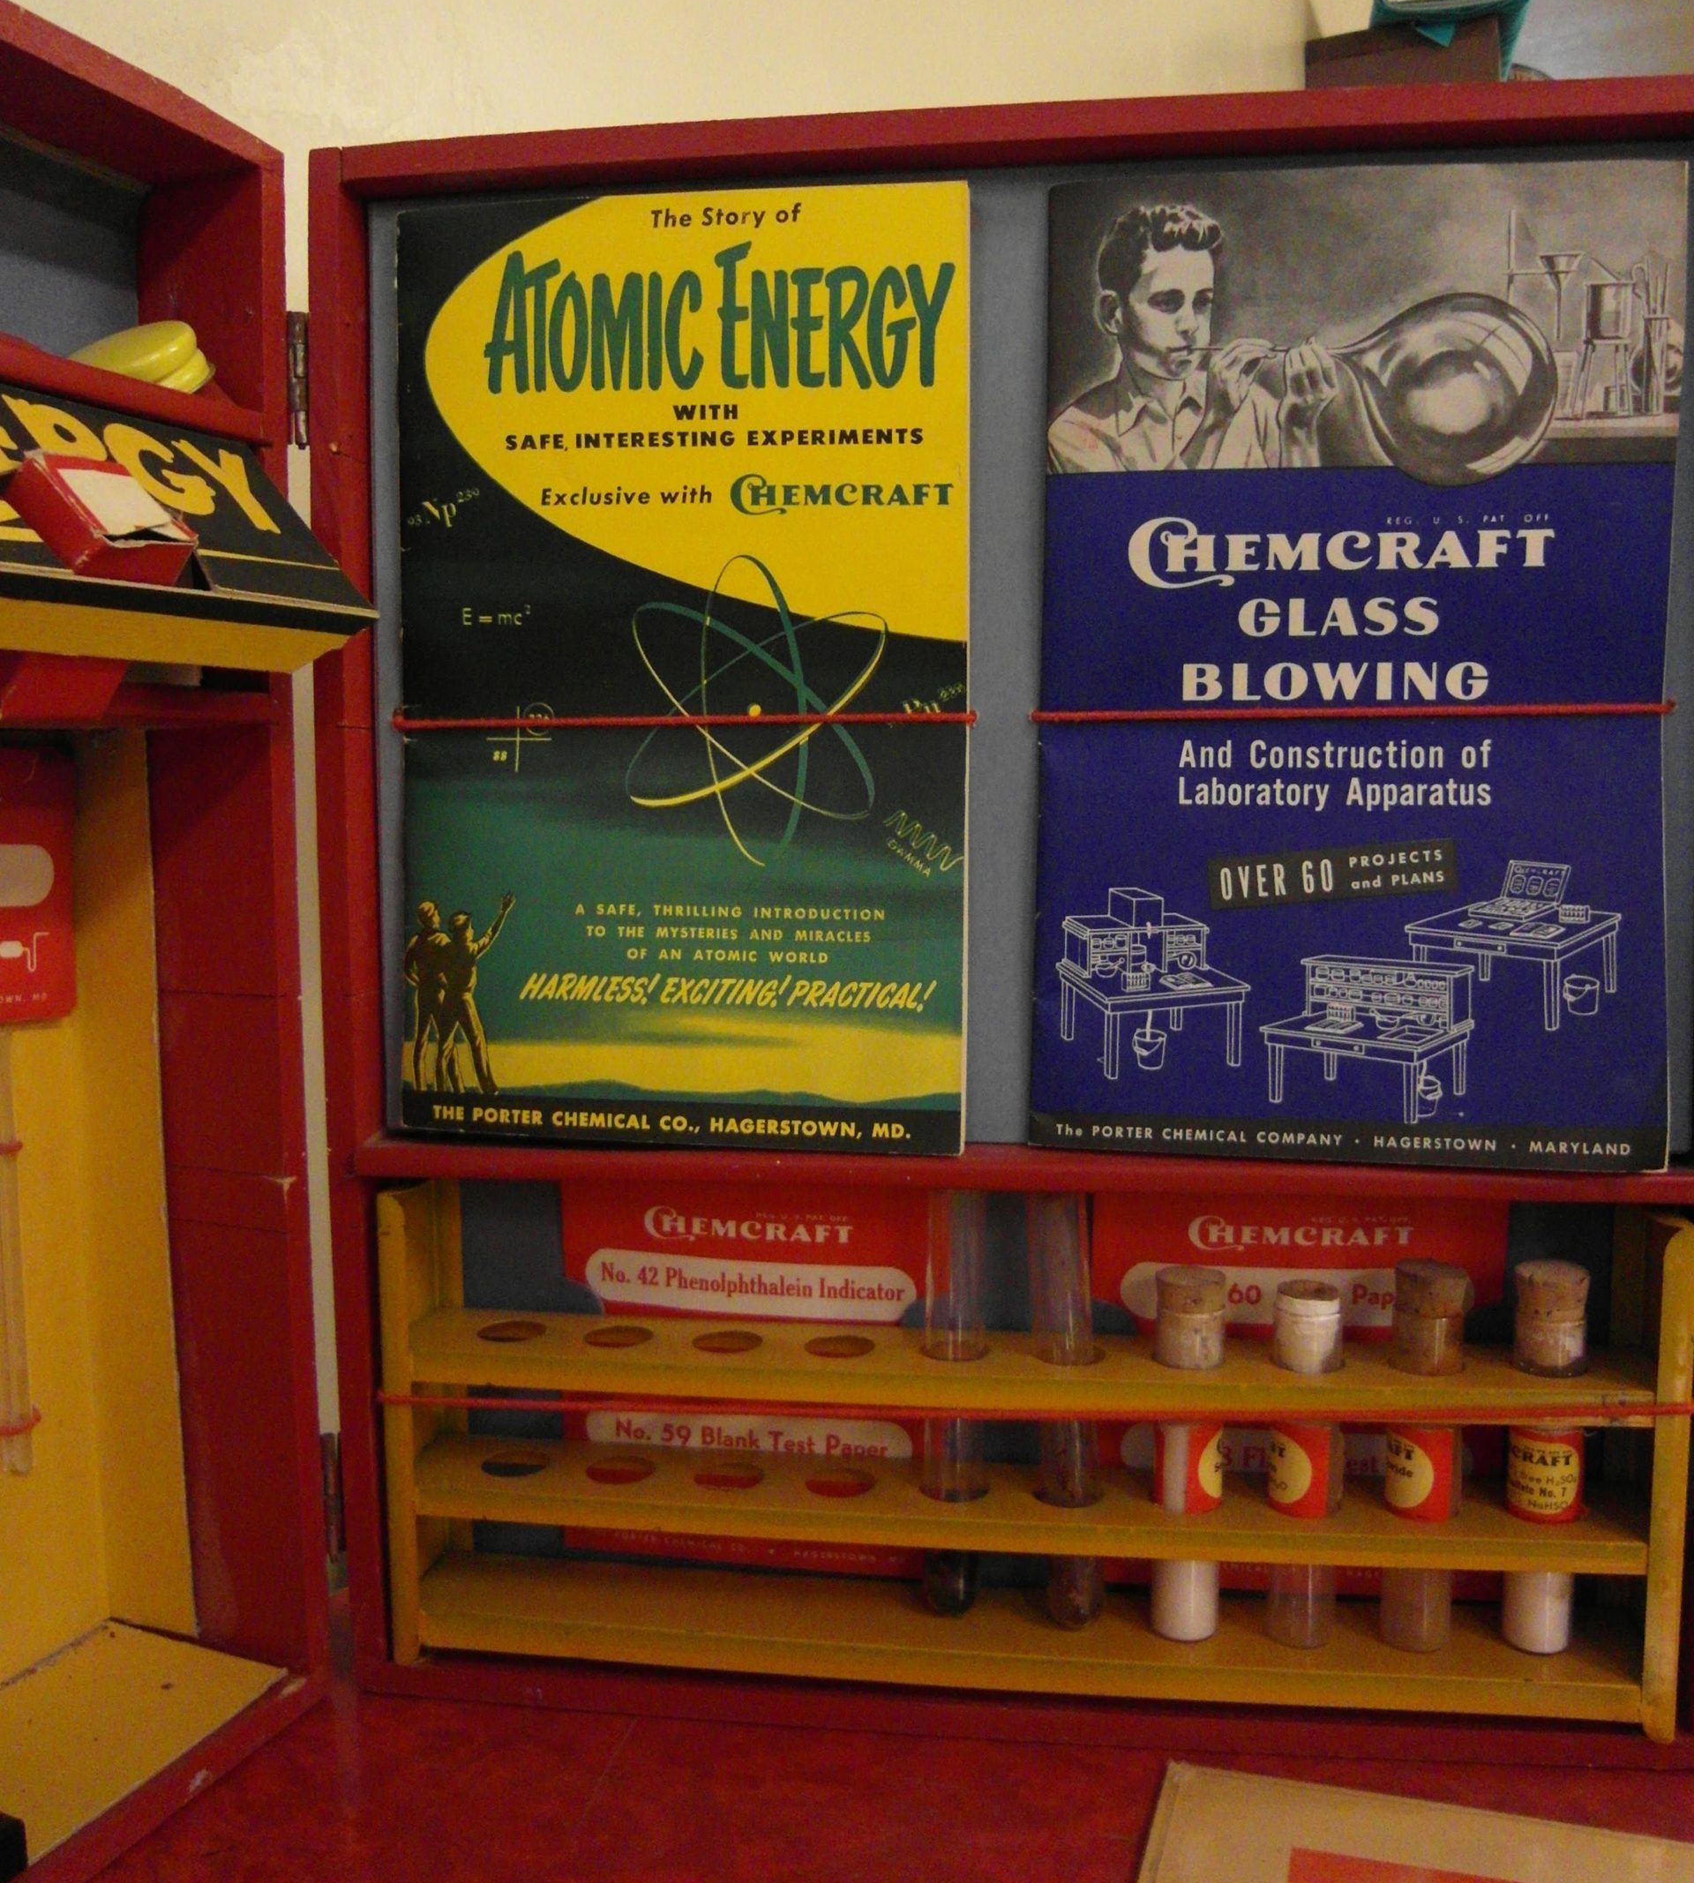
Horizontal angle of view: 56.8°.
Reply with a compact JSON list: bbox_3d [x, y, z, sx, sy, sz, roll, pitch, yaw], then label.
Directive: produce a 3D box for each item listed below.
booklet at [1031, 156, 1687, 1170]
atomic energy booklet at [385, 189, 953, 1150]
[{"bbox_3d":[0.110,-0.060,0.345,0.135,0.214,0.005,1,2,8],"label":"booklet"},{"bbox_3d":[-0.039,-0.060,0.361,0.133,0.214,0.005,1,4,8],"label":"atomic energy booklet"}]

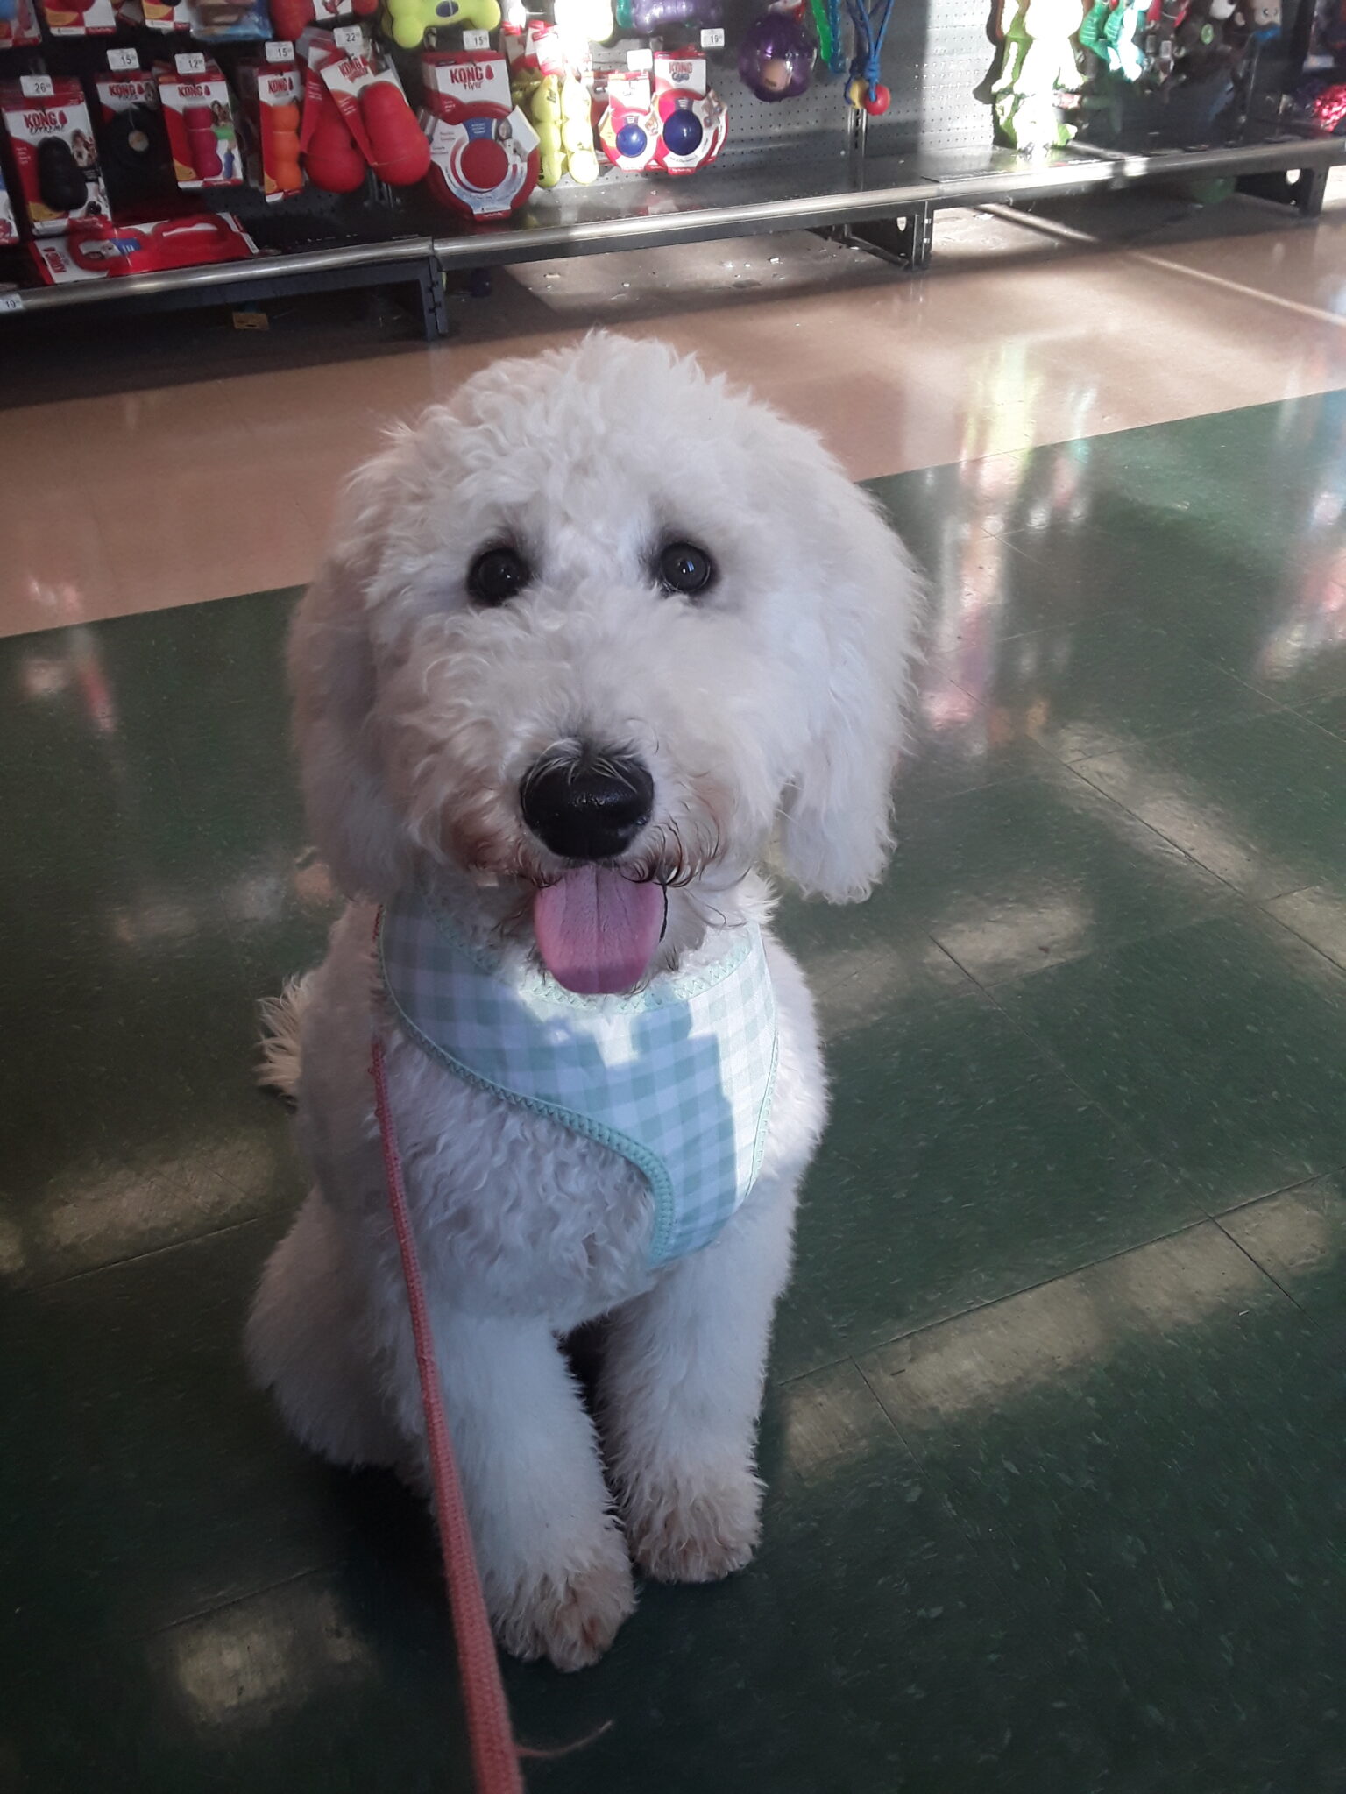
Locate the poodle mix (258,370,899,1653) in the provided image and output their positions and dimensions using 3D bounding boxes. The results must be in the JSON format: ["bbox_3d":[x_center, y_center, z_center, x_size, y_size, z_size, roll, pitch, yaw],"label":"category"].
[{"bbox_3d":[-0.111,0.019,0.836,0.340,0.700,0.500,-13,37,-14],"label":"poodle mix"}]

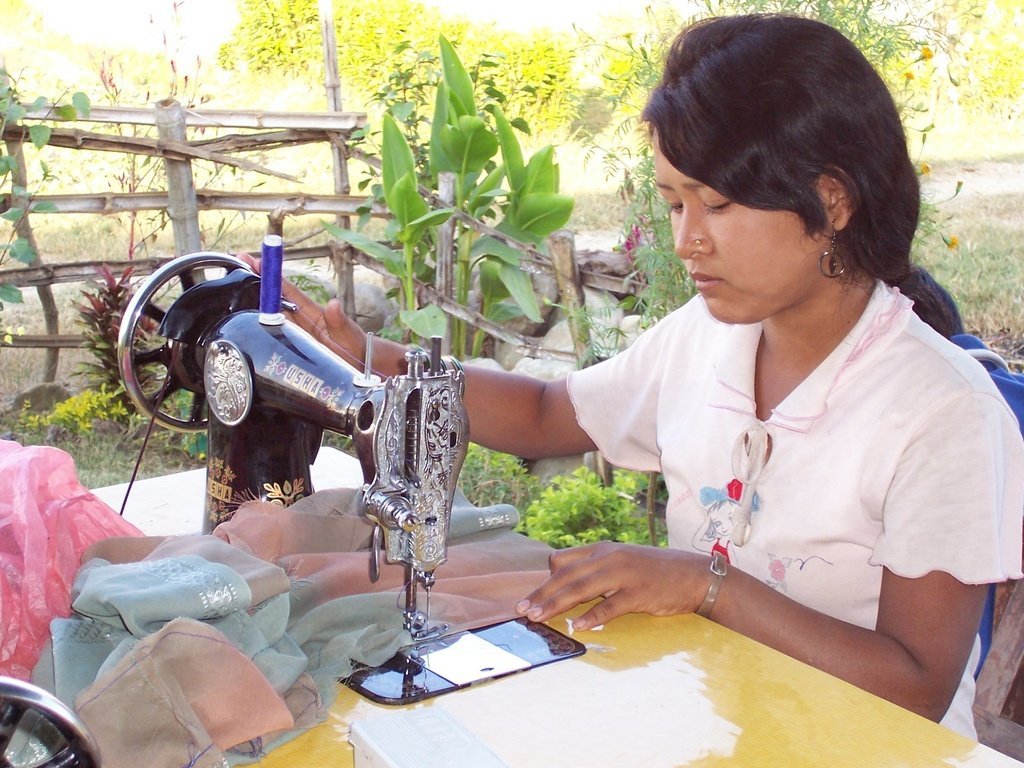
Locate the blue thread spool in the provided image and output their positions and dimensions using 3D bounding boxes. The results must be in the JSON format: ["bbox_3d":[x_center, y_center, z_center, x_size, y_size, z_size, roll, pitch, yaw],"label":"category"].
[{"bbox_3d":[-0.183,-0.080,1.850,0.019,0.067,0.019,1,16,0],"label":"blue thread spool"}]

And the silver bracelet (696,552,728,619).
[{"bbox_3d":[0.153,0.153,1.810,0.011,0.053,0.043,17,7,32],"label":"silver bracelet"}]

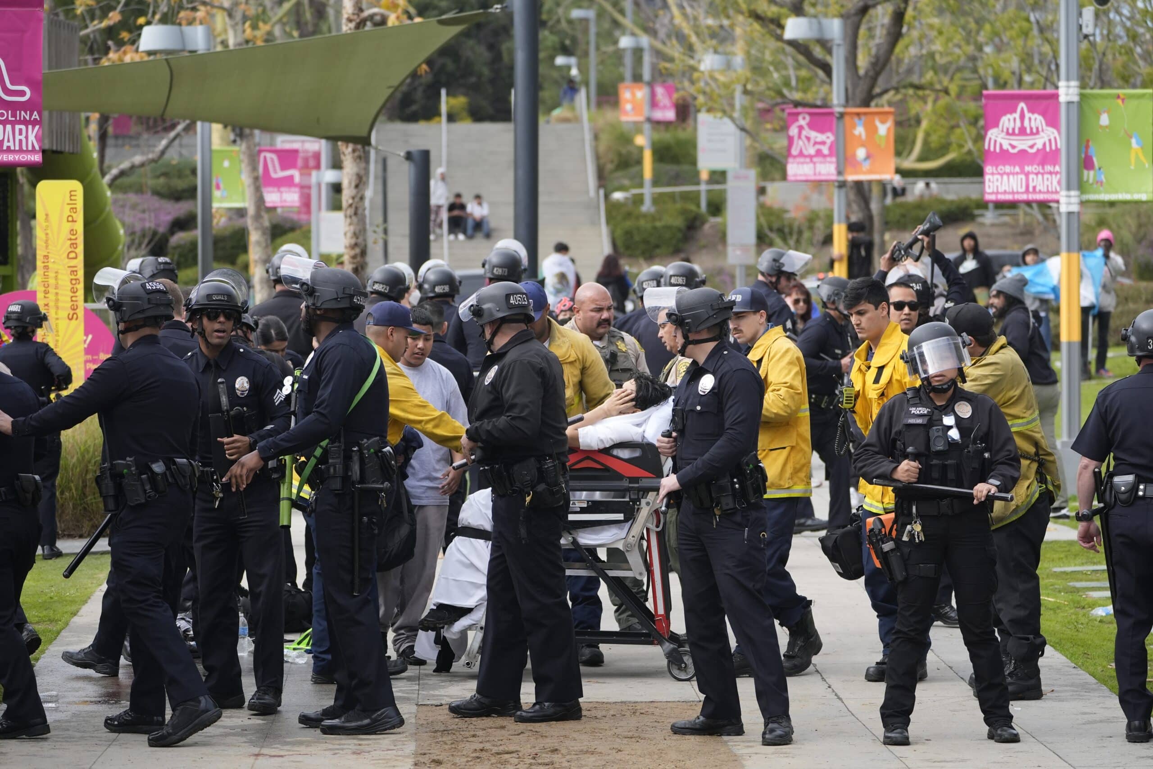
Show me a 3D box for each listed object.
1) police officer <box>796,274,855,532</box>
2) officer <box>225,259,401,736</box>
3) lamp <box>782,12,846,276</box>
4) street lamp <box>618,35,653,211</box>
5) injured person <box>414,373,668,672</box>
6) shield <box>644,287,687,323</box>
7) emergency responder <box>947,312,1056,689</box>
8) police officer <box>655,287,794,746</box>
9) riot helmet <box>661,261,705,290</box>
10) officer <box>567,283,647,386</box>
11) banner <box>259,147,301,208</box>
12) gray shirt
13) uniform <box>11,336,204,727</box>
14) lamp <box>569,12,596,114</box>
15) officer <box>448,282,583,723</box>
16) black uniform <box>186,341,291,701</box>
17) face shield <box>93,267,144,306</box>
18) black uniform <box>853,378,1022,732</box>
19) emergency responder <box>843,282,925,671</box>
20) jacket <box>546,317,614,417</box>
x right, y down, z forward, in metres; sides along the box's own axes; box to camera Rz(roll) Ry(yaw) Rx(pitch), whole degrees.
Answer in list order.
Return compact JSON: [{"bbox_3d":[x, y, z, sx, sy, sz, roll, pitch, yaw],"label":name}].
[{"bbox_3d":[1.716,0.158,32.100,0.430,1.780,0.500,1,1,29],"label":"police officer"},{"bbox_3d":[-1.075,0.460,19.200,0.680,1.930,0.580,0,1,9],"label":"officer"},{"bbox_3d":[2.854,-2.312,56.000,0.750,4.200,0.320,0,1,0],"label":"lamp"},{"bbox_3d":[1.411,-6.186,111.000,0.780,4.220,0.500,0,1,-1],"label":"street lamp"},{"bbox_3d":[-0.144,0.582,22.300,1.580,0.540,0.560,-41,0,0],"label":"injured person"},{"bbox_3d":[0.363,-0.321,18.950,0.185,0.155,0.250,0,1,2],"label":"shield"},{"bbox_3d":[1.852,0.513,20.650,0.550,1.750,0.530,0,1,18],"label":"emergency responder"},{"bbox_3d":[0.594,0.535,19.100,0.480,1.850,0.540,-1,1,-30],"label":"police officer"},{"bbox_3d":[0.628,-0.611,27.500,0.270,0.240,0.320,0,1,16],"label":"riot helmet"},{"bbox_3d":[0.157,0.379,23.600,0.620,1.800,0.450,0,1,-14],"label":"officer"},{"bbox_3d":[-4.348,-3.033,68.500,0.600,0.880,0.040,0,1,0],"label":"banner"},{"bbox_3d":[-0.674,0.216,21.800,0.460,0.700,0.300,0,1,21],"label":"gray shirt"},{"bbox_3d":[-1.881,0.575,18.900,0.740,1.550,0.520,0,1,22],"label":"uniform"},{"bbox_3d":[0.199,-9.072,138.000,0.760,4.000,0.320,0,1,0],"label":"lamp"},{"bbox_3d":[-0.258,0.495,19.700,0.540,1.850,0.540,0,1,-12],"label":"officer"},{"bbox_3d":[-1.458,0.590,20.100,0.500,1.560,0.360,0,1,23],"label":"black uniform"},{"bbox_3d":[-1.854,-0.397,19.000,0.180,0.170,0.250,1,1,35],"label":"face shield"},{"bbox_3d":[1.439,0.686,18.650,0.640,1.375,0.420,0,1,-2],"label":"black uniform"},{"bbox_3d":[1.400,0.433,21.100,0.550,1.830,0.460,1,1,34],"label":"emergency responder"},{"bbox_3d":[-0.040,0.056,21.700,0.600,0.800,0.450,1,1,37],"label":"jacket"}]

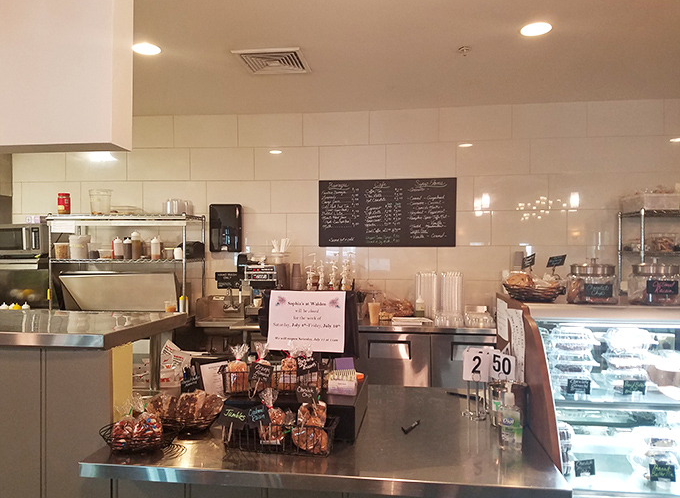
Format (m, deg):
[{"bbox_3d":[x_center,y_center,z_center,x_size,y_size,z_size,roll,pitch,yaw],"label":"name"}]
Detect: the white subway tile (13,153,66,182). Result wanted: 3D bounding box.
[{"bbox_3d":[-2.903,-0.795,4.942,0.545,0.305,0.010,0,0,7],"label":"white subway tile"}]

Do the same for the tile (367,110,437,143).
[{"bbox_3d":[0.570,-1.083,4.533,0.609,0.305,0.010,0,0,7],"label":"tile"}]

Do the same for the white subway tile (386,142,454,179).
[{"bbox_3d":[0.724,-0.786,4.491,0.606,0.303,0.010,0,1,7],"label":"white subway tile"}]

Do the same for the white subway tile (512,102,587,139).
[{"bbox_3d":[1.789,-1.094,4.362,0.606,0.303,0.010,0,1,7],"label":"white subway tile"}]

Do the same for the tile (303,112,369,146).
[{"bbox_3d":[-0.035,-1.070,4.565,0.605,0.302,0.010,0,0,7],"label":"tile"}]

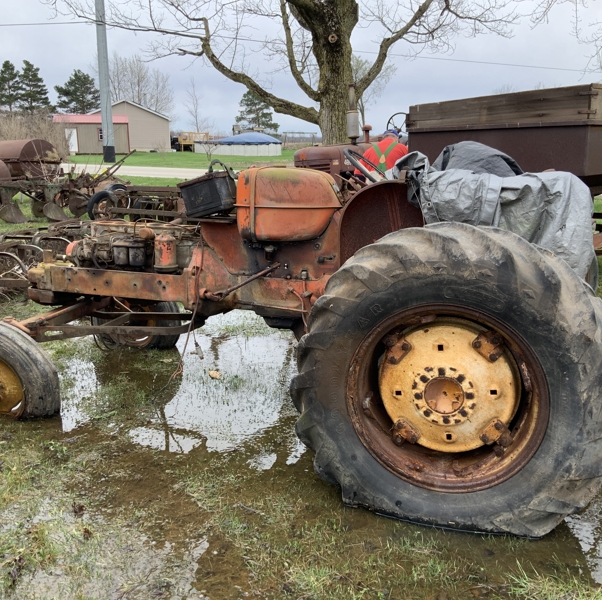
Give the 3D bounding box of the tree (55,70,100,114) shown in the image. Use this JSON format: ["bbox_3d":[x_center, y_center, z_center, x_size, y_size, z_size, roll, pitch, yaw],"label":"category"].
[{"bbox_3d":[-27.450,-23.263,82.868,6.000,9.700,6.000,-4,14,-17],"label":"tree"}]

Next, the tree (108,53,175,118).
[{"bbox_3d":[-23.002,-28.344,96.051,10.500,13.400,9.500,-3,14,-13],"label":"tree"}]

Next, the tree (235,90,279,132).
[{"bbox_3d":[-5.771,-23.743,88.921,5.800,7.800,5.800,-1,13,-3],"label":"tree"}]

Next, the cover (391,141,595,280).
[{"bbox_3d":[0.923,-0.417,3.230,0.920,0.680,1.100,4,14,18],"label":"cover"}]

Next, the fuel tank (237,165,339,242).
[{"bbox_3d":[-0.021,-0.547,3.736,0.520,0.400,0.480,4,14,18],"label":"fuel tank"}]

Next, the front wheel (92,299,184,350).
[{"bbox_3d":[-1.250,0.116,5.085,0.710,0.670,0.180,4,14,18],"label":"front wheel"}]

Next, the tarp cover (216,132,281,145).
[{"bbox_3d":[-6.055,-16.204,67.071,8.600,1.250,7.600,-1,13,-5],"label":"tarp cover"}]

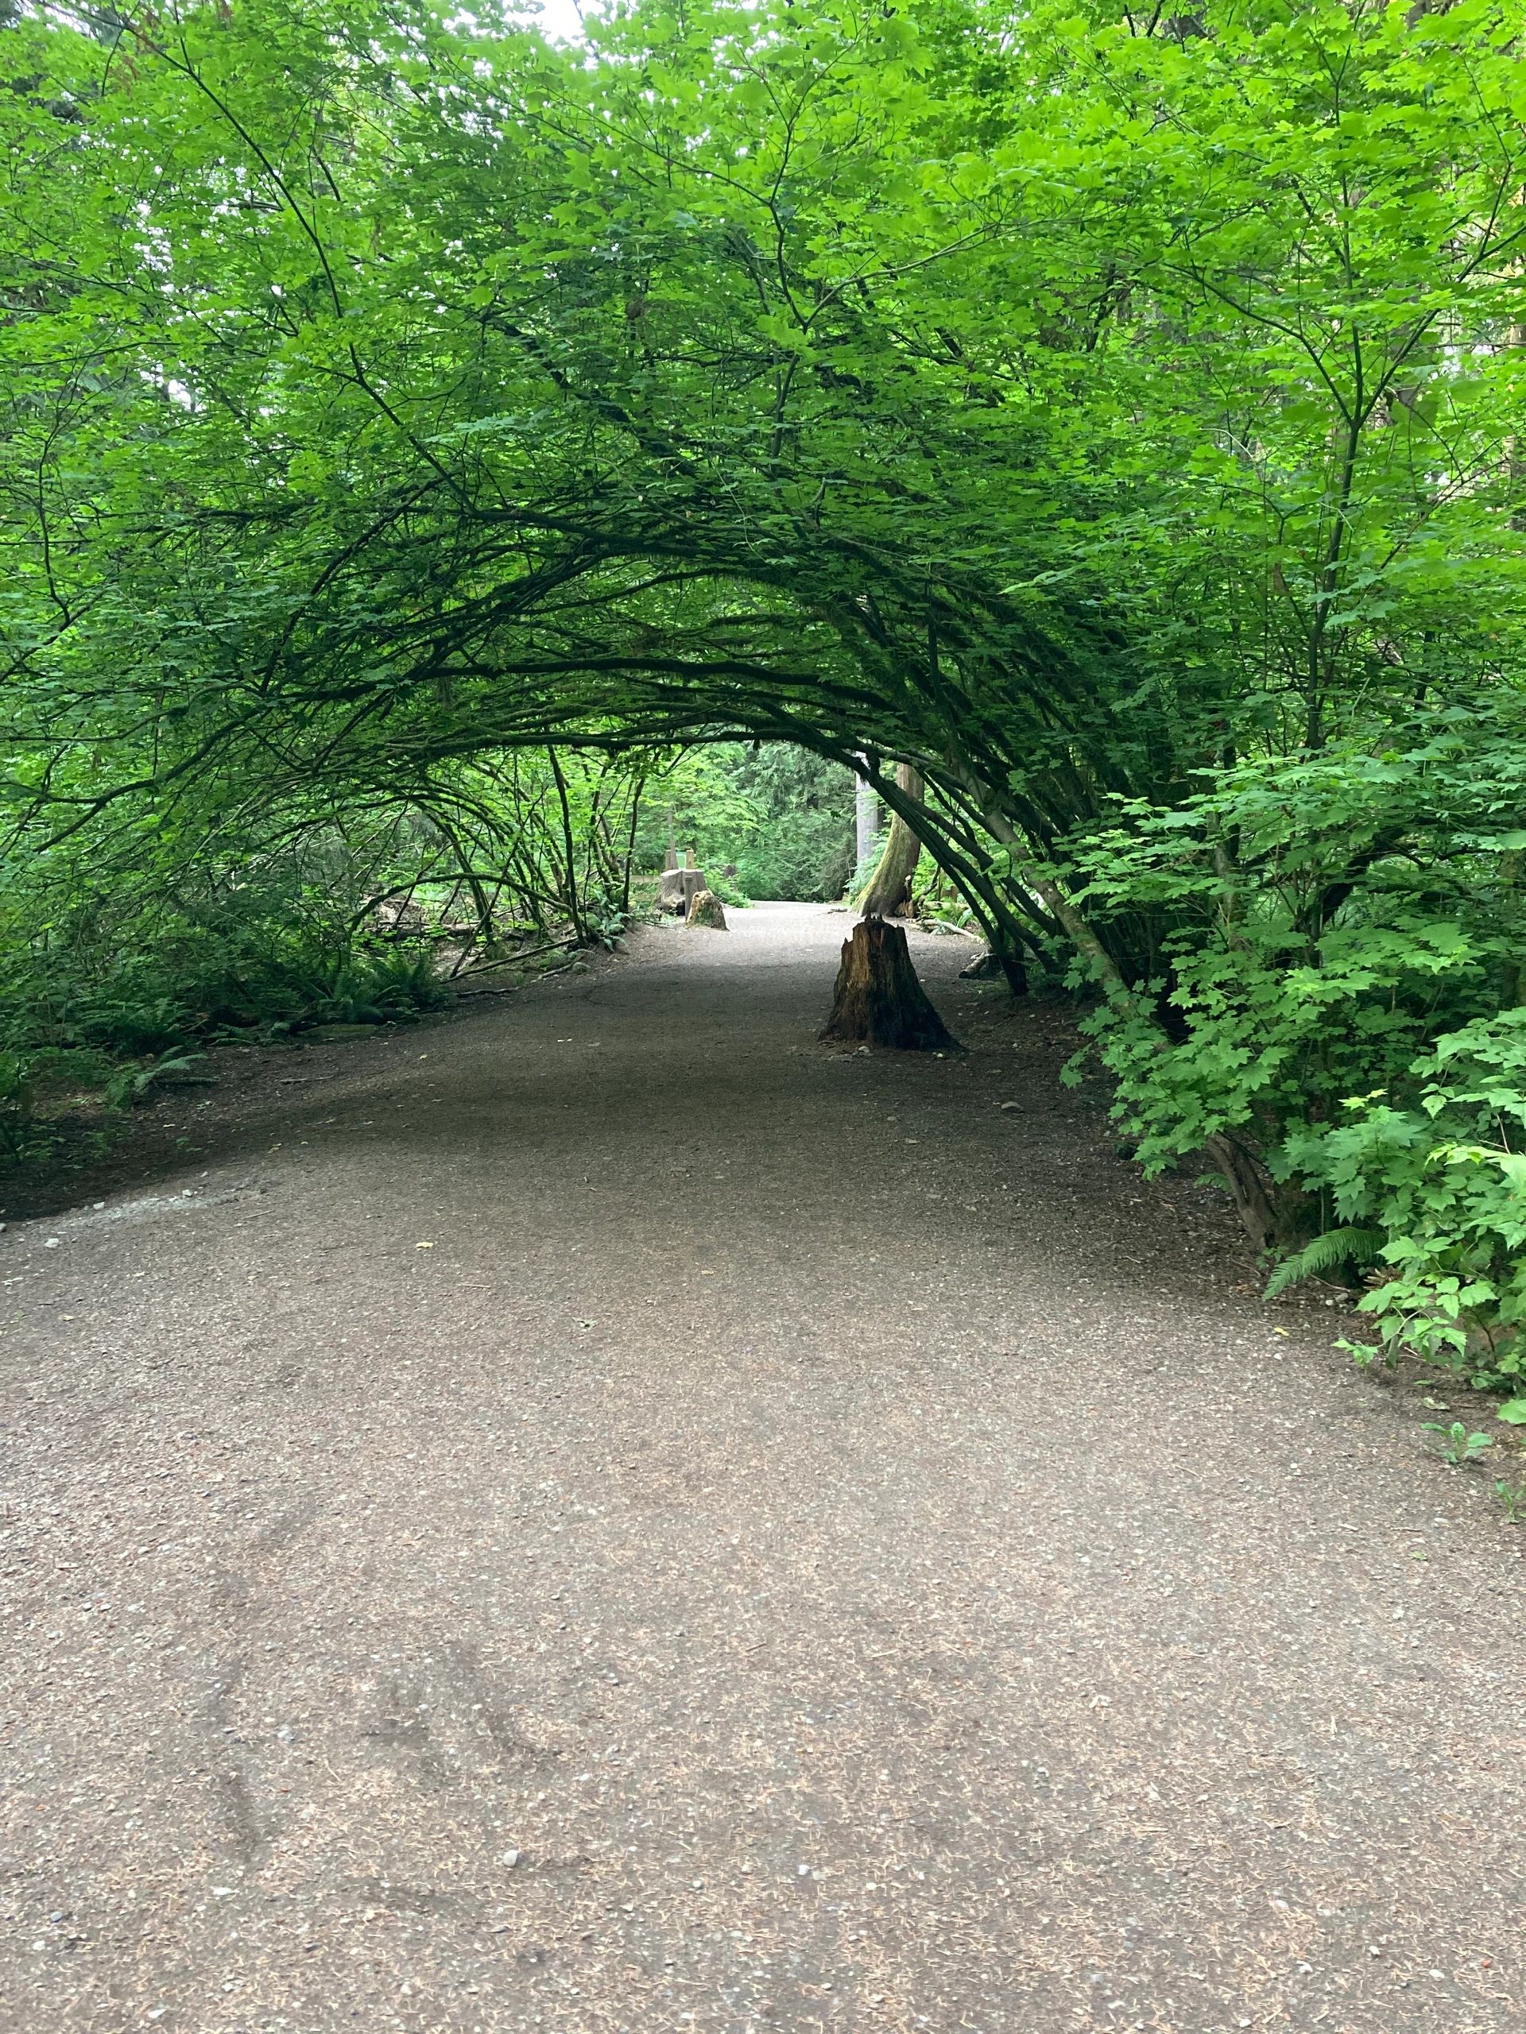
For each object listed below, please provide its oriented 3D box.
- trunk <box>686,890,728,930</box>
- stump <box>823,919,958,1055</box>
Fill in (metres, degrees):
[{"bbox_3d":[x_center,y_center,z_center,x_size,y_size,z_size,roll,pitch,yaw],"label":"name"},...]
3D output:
[{"bbox_3d":[-0.898,-1.759,26.739,0.680,0.619,0.646,0,6,0],"label":"trunk"},{"bbox_3d":[0.937,-0.285,12.087,1.018,0.910,0.967,0,6,0],"label":"stump"}]

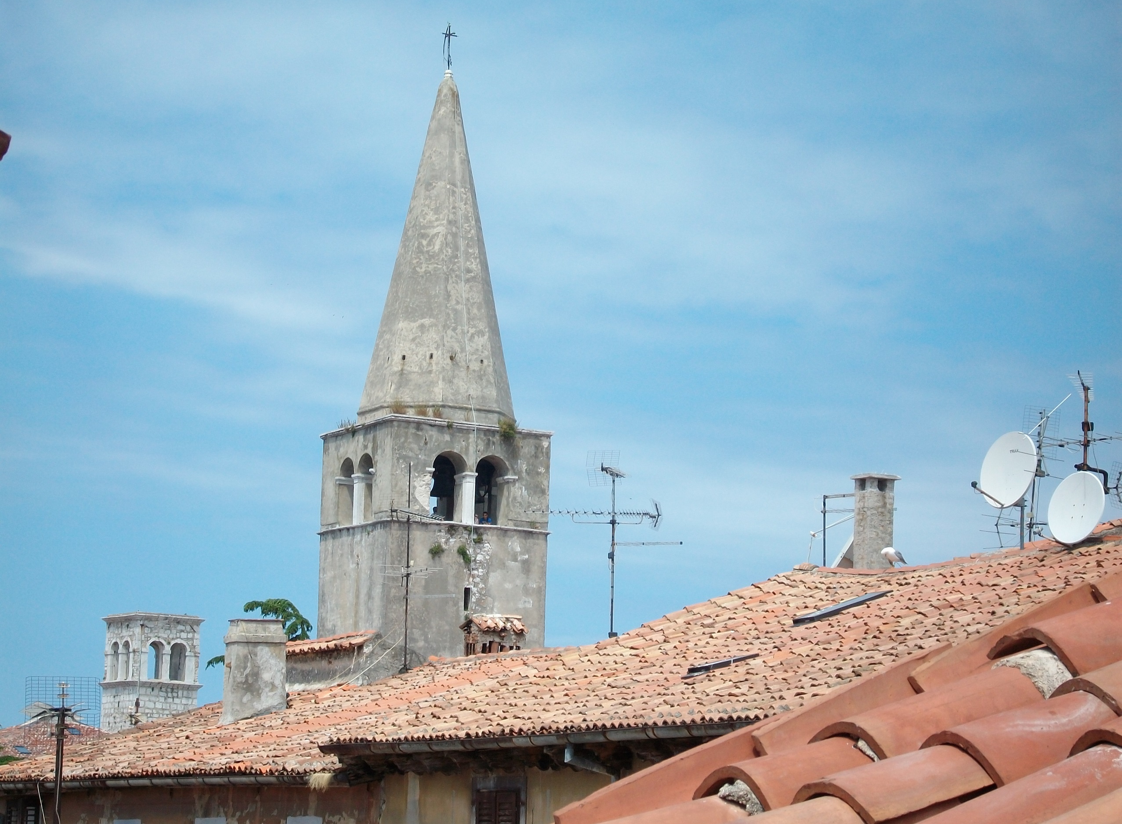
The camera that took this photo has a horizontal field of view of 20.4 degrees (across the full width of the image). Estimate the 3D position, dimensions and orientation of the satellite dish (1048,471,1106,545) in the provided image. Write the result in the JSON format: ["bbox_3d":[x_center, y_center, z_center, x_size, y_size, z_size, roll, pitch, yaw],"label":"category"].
[{"bbox_3d":[7.292,1.351,44.000,0.220,1.068,0.989,24,-21,-38],"label":"satellite dish"}]

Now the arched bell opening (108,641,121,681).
[{"bbox_3d":[-27.704,15.604,194.866,0.550,2.419,1.200,7,-10,-34],"label":"arched bell opening"}]

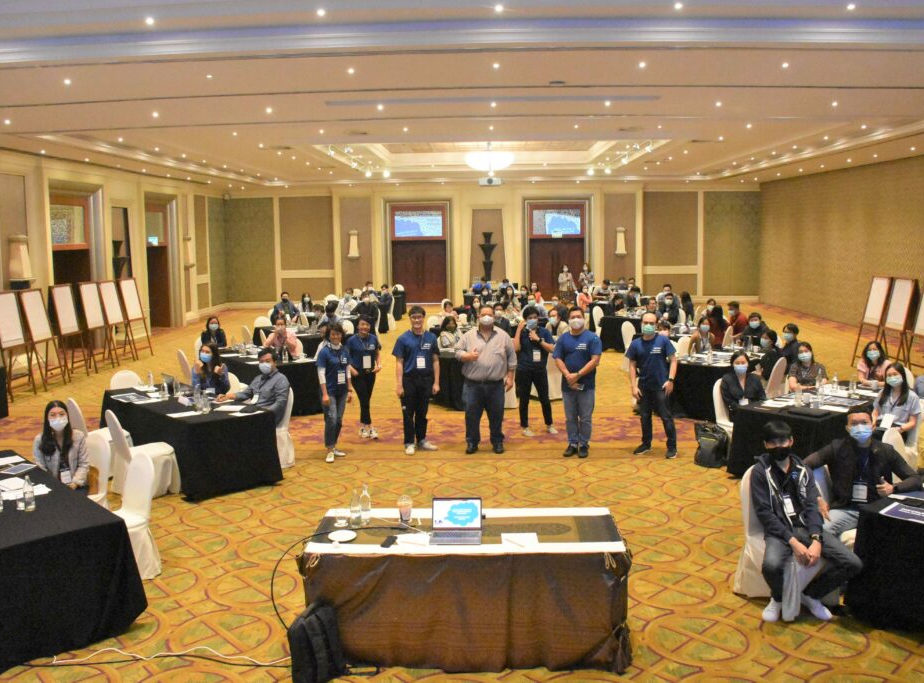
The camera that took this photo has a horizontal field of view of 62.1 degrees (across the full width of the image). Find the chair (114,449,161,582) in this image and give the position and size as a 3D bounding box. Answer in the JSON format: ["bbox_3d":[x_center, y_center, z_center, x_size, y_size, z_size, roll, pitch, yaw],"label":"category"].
[{"bbox_3d":[-2.635,1.356,5.764,0.540,0.940,0.460,-8,11,-44],"label":"chair"}]

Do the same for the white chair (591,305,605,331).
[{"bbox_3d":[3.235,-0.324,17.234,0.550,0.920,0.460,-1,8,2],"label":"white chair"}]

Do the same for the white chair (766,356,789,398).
[{"bbox_3d":[4.060,0.648,10.453,0.570,0.940,0.460,8,11,43],"label":"white chair"}]

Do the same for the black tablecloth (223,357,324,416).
[{"bbox_3d":[-3.062,0.558,12.117,0.920,0.755,2.350,-7,10,-40],"label":"black tablecloth"}]

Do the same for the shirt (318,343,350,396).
[{"bbox_3d":[-1.479,0.341,8.839,0.390,0.617,0.250,-5,9,-26],"label":"shirt"}]

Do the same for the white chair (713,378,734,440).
[{"bbox_3d":[3.150,0.890,8.600,0.550,0.950,0.450,6,10,41],"label":"white chair"}]

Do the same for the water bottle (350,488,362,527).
[{"bbox_3d":[-0.672,1.045,4.847,0.065,0.245,0.065,0,8,2],"label":"water bottle"}]

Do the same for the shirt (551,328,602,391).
[{"bbox_3d":[1.350,0.225,9.000,0.570,0.710,0.300,1,8,10],"label":"shirt"}]

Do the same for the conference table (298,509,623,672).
[{"bbox_3d":[0.037,1.538,4.852,1.880,0.750,0.740,0,8,3],"label":"conference table"}]

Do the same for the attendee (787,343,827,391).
[{"bbox_3d":[4.220,0.632,9.491,0.530,1.250,0.750,0,8,-3],"label":"attendee"}]

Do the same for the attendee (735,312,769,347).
[{"bbox_3d":[4.870,0.130,12.920,0.520,1.240,0.750,4,9,30],"label":"attendee"}]

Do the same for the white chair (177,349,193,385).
[{"bbox_3d":[-3.770,0.558,11.076,0.570,0.940,0.460,-8,11,-43],"label":"white chair"}]

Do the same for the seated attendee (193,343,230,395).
[{"bbox_3d":[-3.380,0.620,10.330,0.500,1.220,0.750,4,9,30],"label":"seated attendee"}]

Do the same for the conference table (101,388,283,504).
[{"bbox_3d":[-3.047,1.015,8.492,0.900,0.750,2.280,-8,11,-44],"label":"conference table"}]

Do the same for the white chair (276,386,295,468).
[{"bbox_3d":[-2.235,0.946,8.573,0.570,0.930,0.470,-9,11,-44],"label":"white chair"}]

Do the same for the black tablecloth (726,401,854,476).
[{"bbox_3d":[4.000,1.008,8.575,2.200,0.770,0.860,-8,11,-43],"label":"black tablecloth"}]

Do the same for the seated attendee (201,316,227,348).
[{"bbox_3d":[-4.195,0.184,13.230,0.500,1.230,0.720,-6,9,-31],"label":"seated attendee"}]

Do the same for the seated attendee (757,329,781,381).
[{"bbox_3d":[3.965,0.497,10.036,0.720,1.220,0.500,0,8,2],"label":"seated attendee"}]

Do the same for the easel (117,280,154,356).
[{"bbox_3d":[-7.153,-0.488,16.575,0.640,1.730,0.690,0,8,6],"label":"easel"}]

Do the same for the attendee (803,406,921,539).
[{"bbox_3d":[2.900,1.112,5.598,0.760,1.270,0.760,1,8,12],"label":"attendee"}]

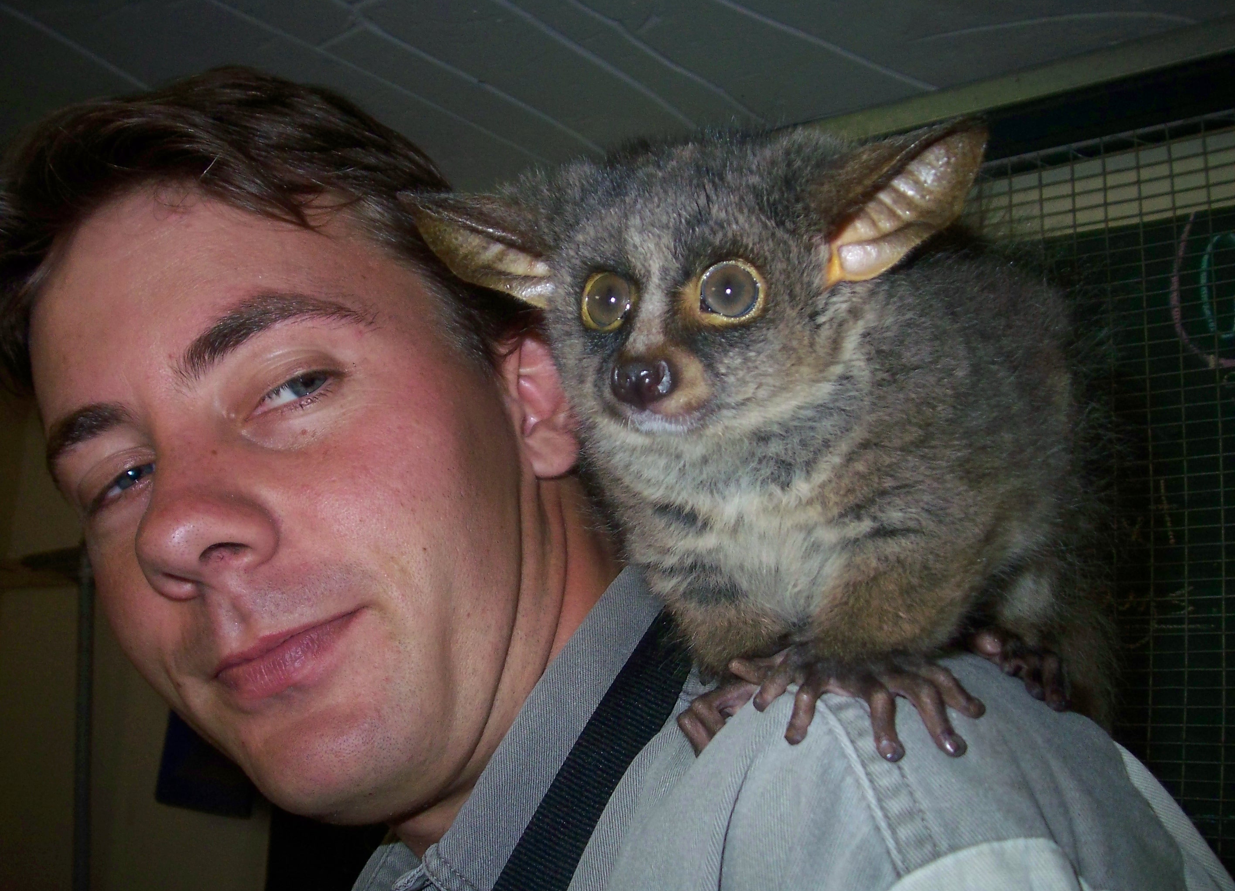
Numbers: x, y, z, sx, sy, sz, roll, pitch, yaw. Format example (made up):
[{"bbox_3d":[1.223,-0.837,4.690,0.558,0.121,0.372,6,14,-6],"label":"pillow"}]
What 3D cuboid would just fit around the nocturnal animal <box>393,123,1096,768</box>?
[{"bbox_3d":[0.064,0.005,0.474,0.170,0.200,0.240,-3,-7,30],"label":"nocturnal animal"}]

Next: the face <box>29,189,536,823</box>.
[{"bbox_3d":[-0.111,0.018,0.442,0.150,0.195,0.125,-27,-11,15],"label":"face"}]

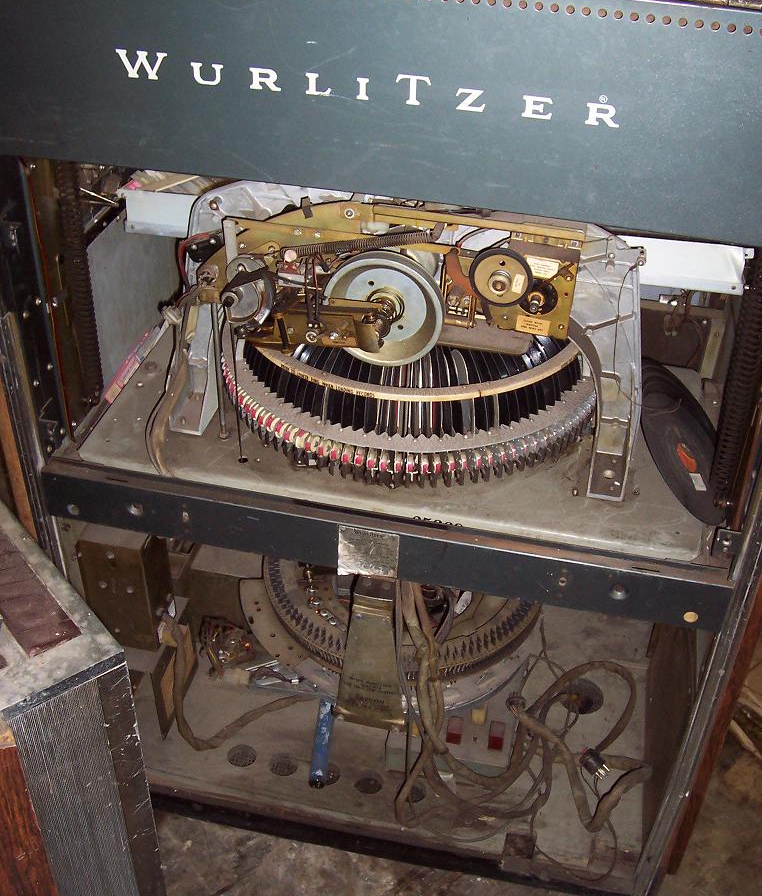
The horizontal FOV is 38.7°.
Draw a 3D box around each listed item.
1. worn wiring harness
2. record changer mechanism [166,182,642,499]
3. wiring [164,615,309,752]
[{"bbox_3d":[0.212,0.322,1.507,0.392,0.452,0.270,9,38,9],"label":"worn wiring harness"},{"bbox_3d":[0.054,-0.209,1.379,0.592,0.300,0.490,9,38,9],"label":"record changer mechanism"},{"bbox_3d":[-0.227,0.336,1.647,0.209,0.237,0.165,9,38,9],"label":"wiring"}]

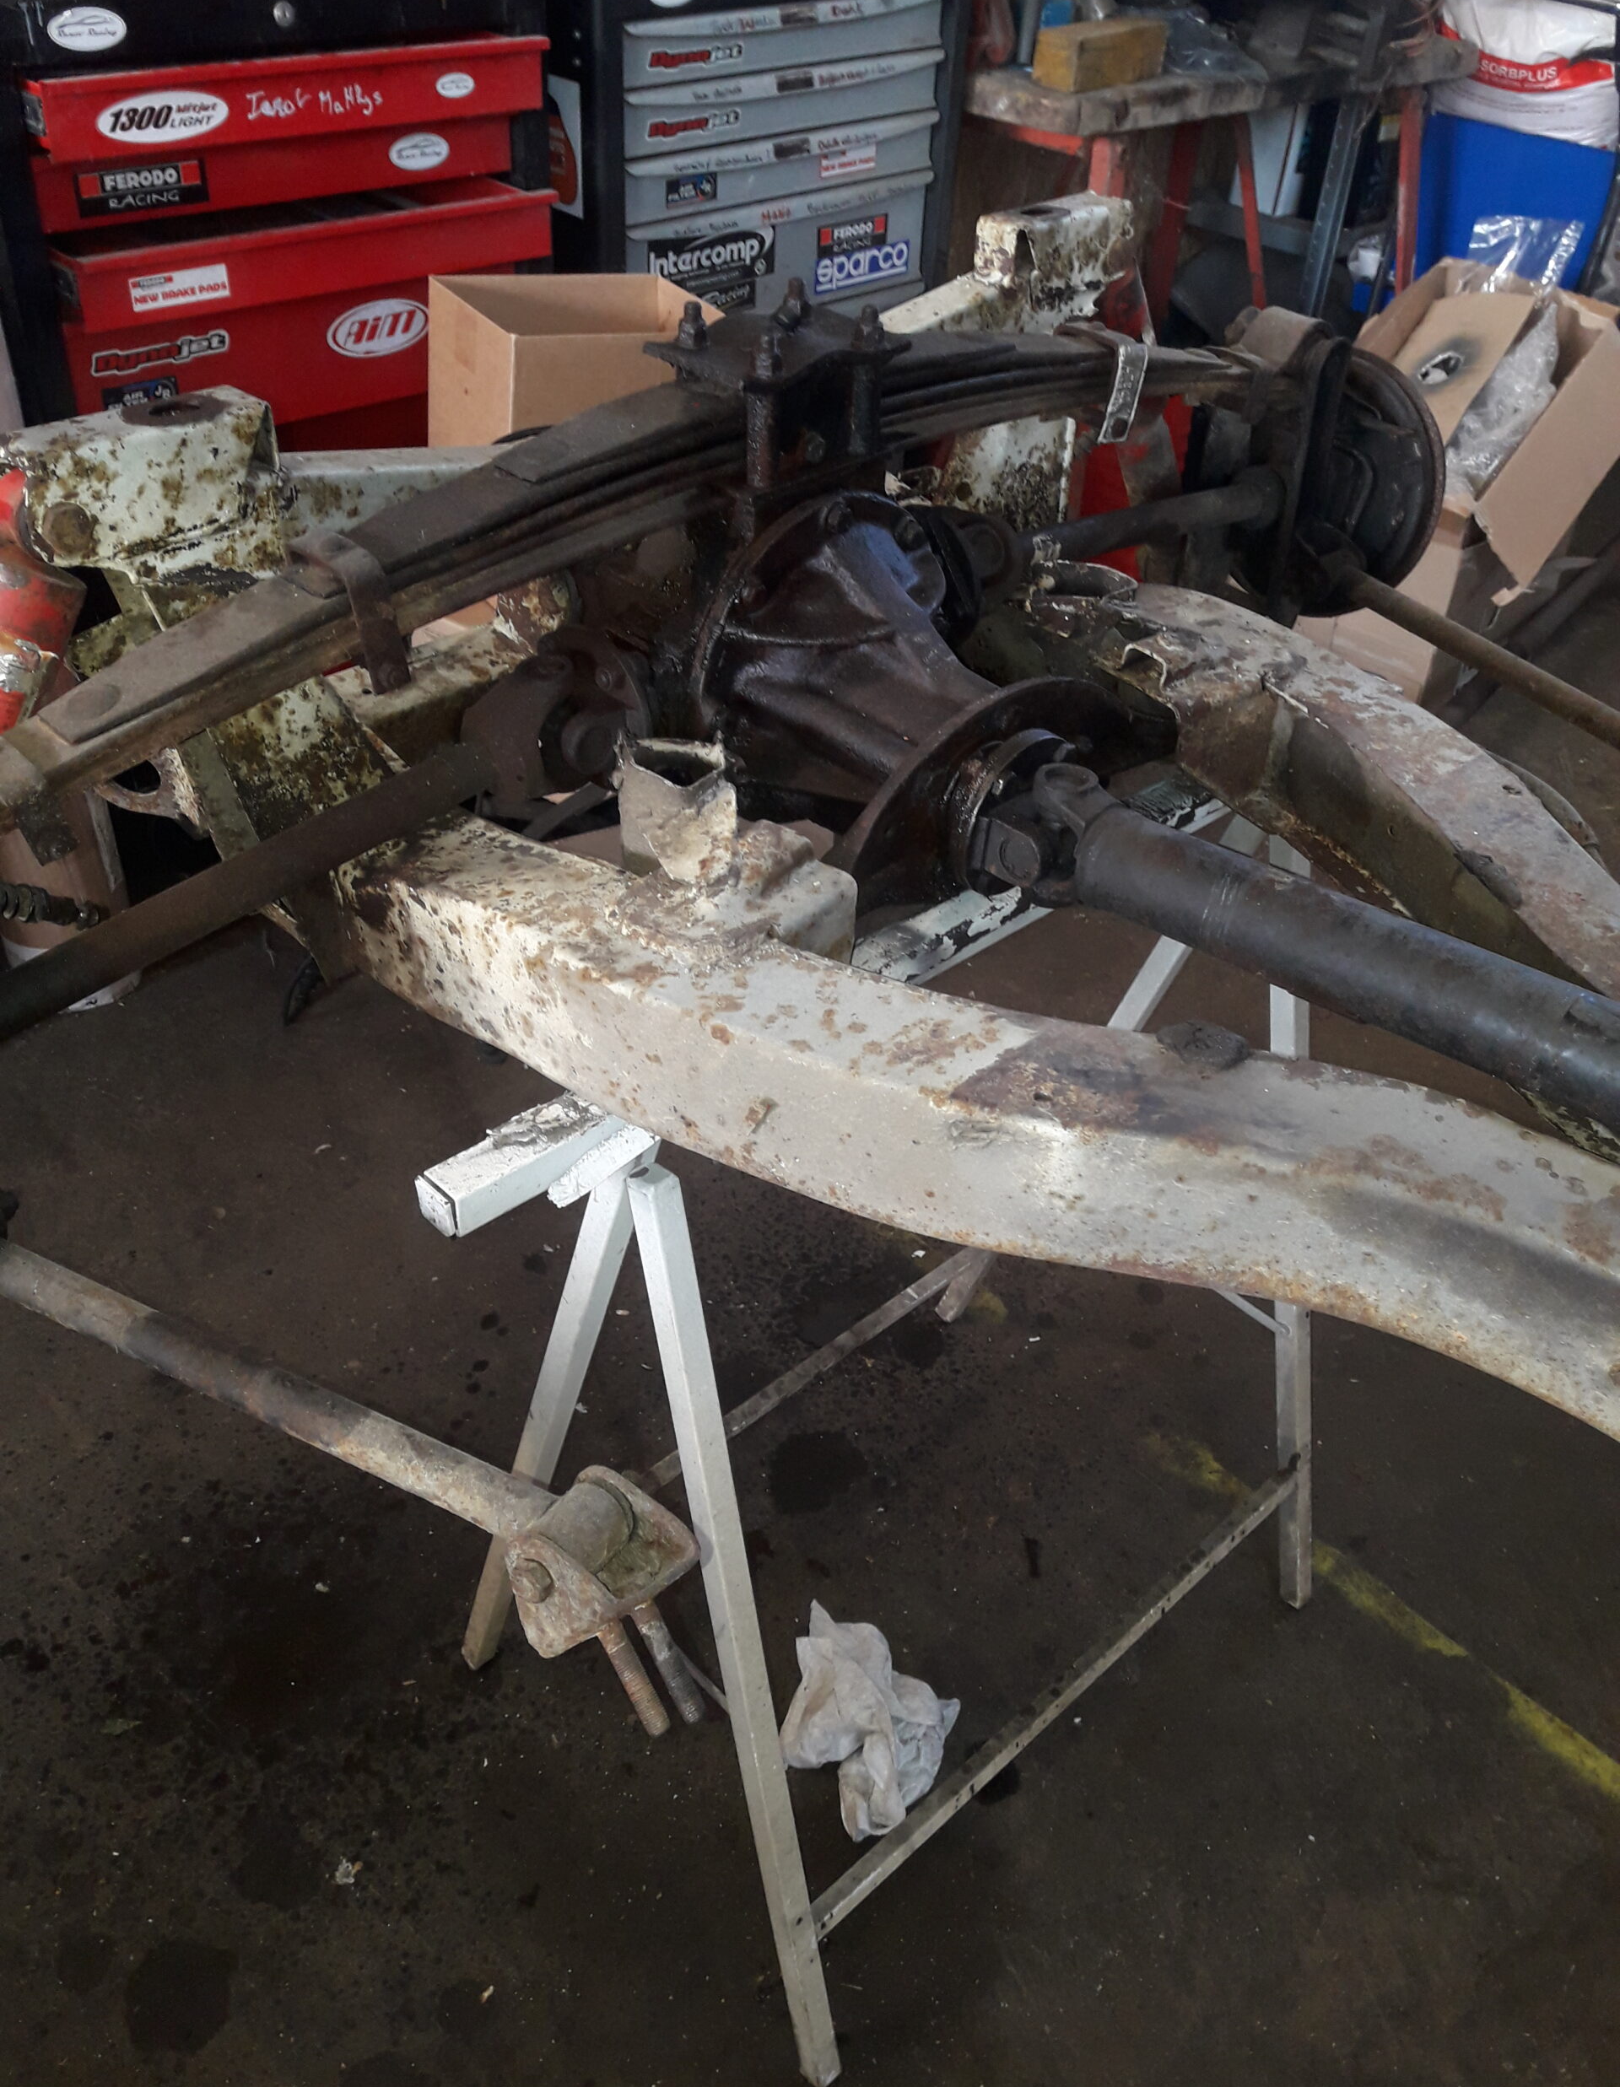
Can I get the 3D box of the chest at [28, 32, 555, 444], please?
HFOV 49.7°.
[{"bbox_3d":[-0.706,-0.797,2.227,0.670,1.000,0.540,-27,49,-33],"label":"chest"}]

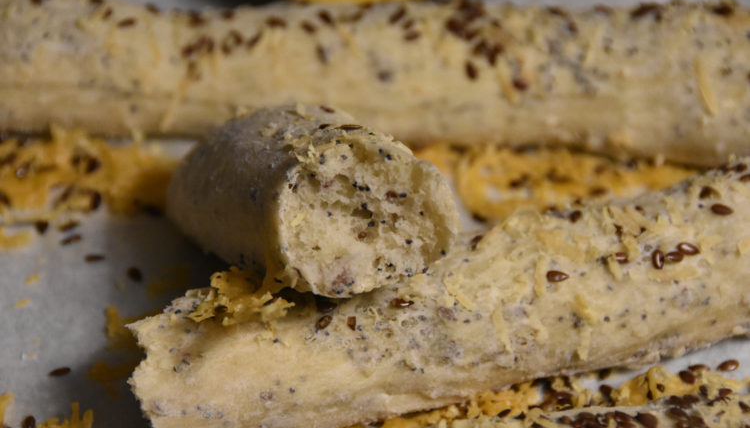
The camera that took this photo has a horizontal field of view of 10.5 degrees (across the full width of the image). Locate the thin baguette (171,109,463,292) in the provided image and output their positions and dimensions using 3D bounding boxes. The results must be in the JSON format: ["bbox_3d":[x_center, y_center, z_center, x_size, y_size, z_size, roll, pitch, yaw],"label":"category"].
[{"bbox_3d":[-0.014,-0.003,0.810,0.035,0.033,0.065,-17,12,-22],"label":"thin baguette"}]

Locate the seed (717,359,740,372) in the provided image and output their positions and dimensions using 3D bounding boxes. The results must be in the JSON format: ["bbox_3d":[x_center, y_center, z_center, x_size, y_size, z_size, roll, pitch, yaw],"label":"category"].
[{"bbox_3d":[0.071,0.030,0.815,0.005,0.001,0.003,-22,42,-28],"label":"seed"}]

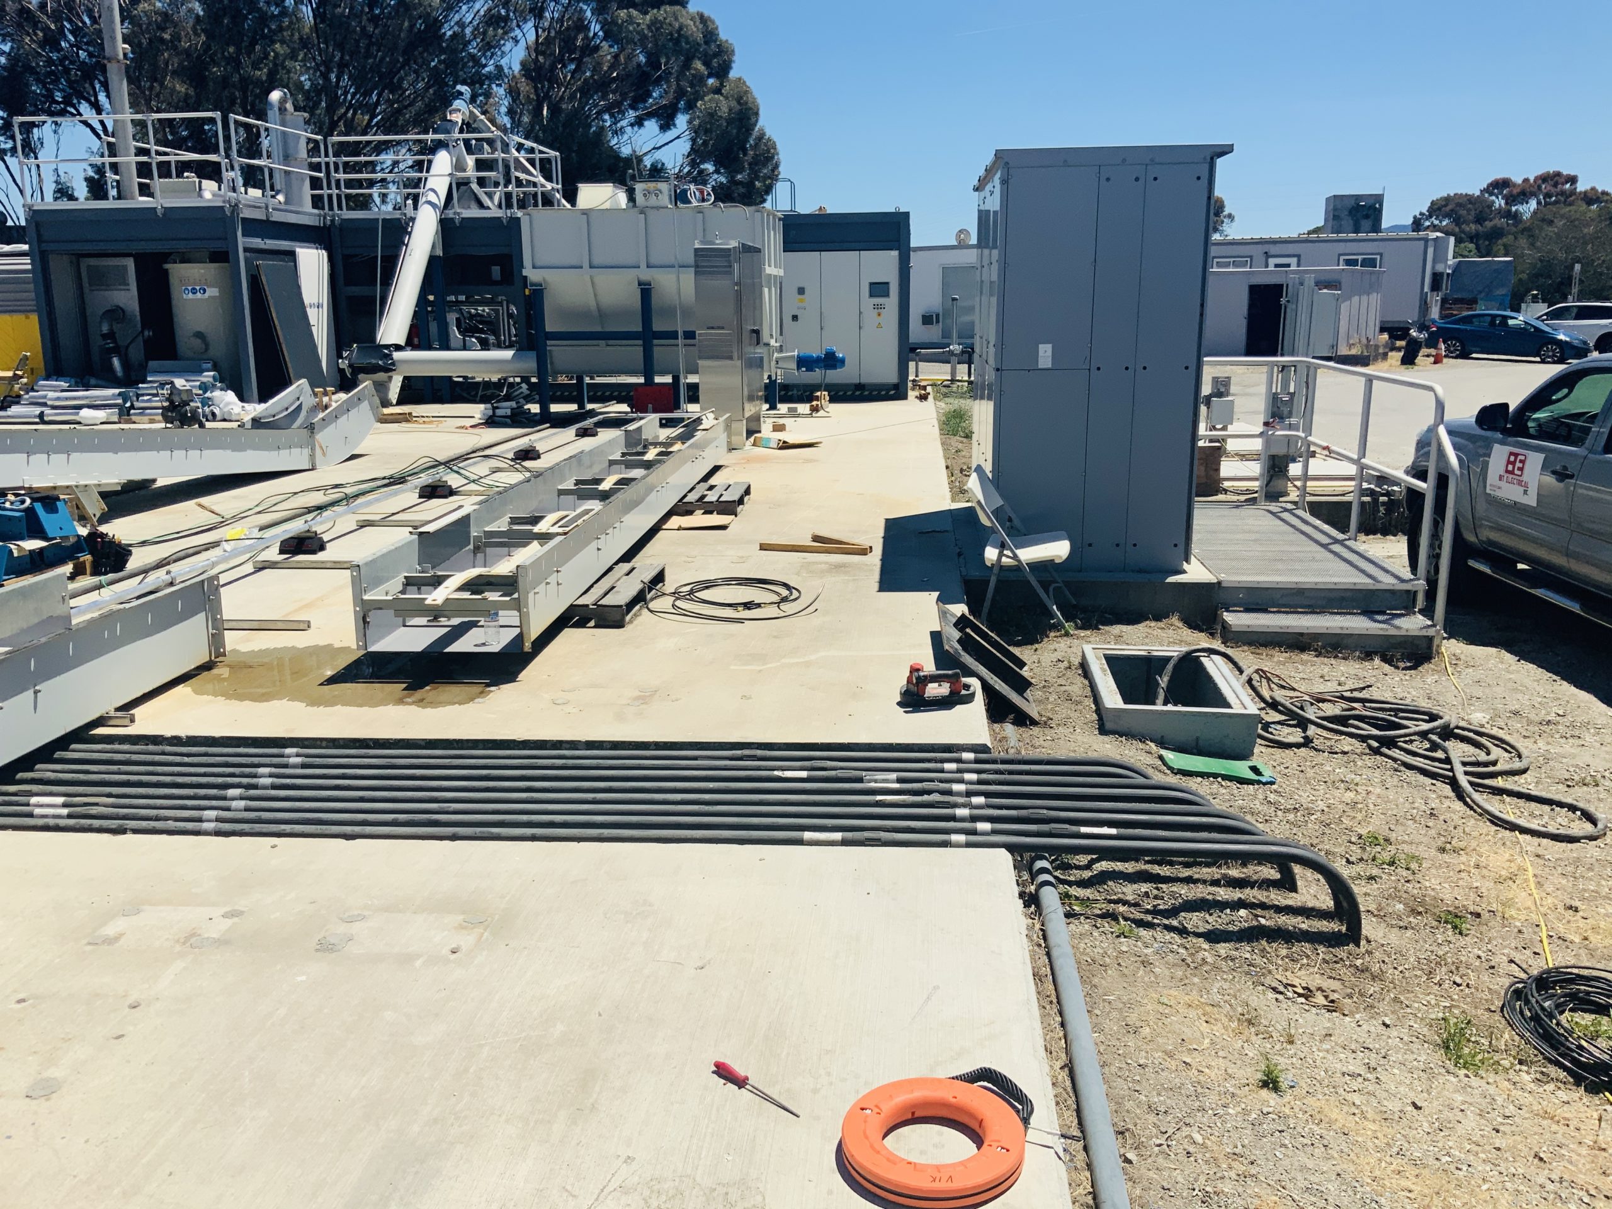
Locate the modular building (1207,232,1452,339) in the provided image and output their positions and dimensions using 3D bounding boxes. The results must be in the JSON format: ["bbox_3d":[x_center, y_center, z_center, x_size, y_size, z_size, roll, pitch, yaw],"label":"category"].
[{"bbox_3d":[16.550,-11.211,47.706,11.000,3.247,2.800,10,17,37],"label":"modular building"}]

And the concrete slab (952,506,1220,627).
[{"bbox_3d":[1.666,-0.290,8.737,1.380,0.290,2.660,1,13,4],"label":"concrete slab"}]

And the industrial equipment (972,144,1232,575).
[{"bbox_3d":[1.702,-1.545,8.460,1.220,2.270,2.500,1,13,4],"label":"industrial equipment"}]

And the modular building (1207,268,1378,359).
[{"bbox_3d":[13.370,-8.574,39.687,6.000,2.448,2.500,12,18,43],"label":"modular building"}]

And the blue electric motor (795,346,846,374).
[{"bbox_3d":[0.193,-3.265,18.031,0.680,0.385,0.360,1,13,4],"label":"blue electric motor"}]

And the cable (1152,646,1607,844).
[{"bbox_3d":[2.272,0.414,5.287,1.550,0.400,1.250,7,15,29],"label":"cable"}]

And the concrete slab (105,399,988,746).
[{"bbox_3d":[-3.418,-1.332,13.189,9.500,0.220,16.500,1,13,5],"label":"concrete slab"}]

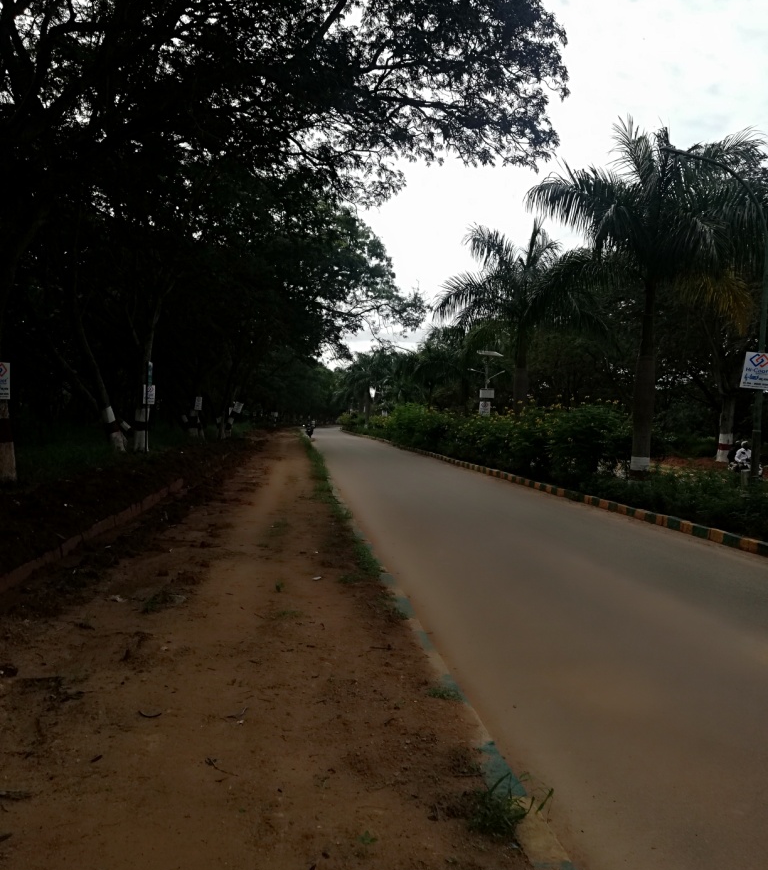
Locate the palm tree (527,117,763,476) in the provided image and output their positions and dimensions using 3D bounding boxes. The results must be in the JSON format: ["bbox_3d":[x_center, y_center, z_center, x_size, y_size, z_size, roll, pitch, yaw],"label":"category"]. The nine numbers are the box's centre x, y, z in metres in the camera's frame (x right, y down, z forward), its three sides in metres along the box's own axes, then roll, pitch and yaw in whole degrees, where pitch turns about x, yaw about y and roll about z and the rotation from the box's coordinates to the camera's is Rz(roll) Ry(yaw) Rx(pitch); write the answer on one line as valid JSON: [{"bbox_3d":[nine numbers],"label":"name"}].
[{"bbox_3d":[6.500,-3.200,19.900,6.000,9.300,6.000,2,1,0],"label":"palm tree"}]

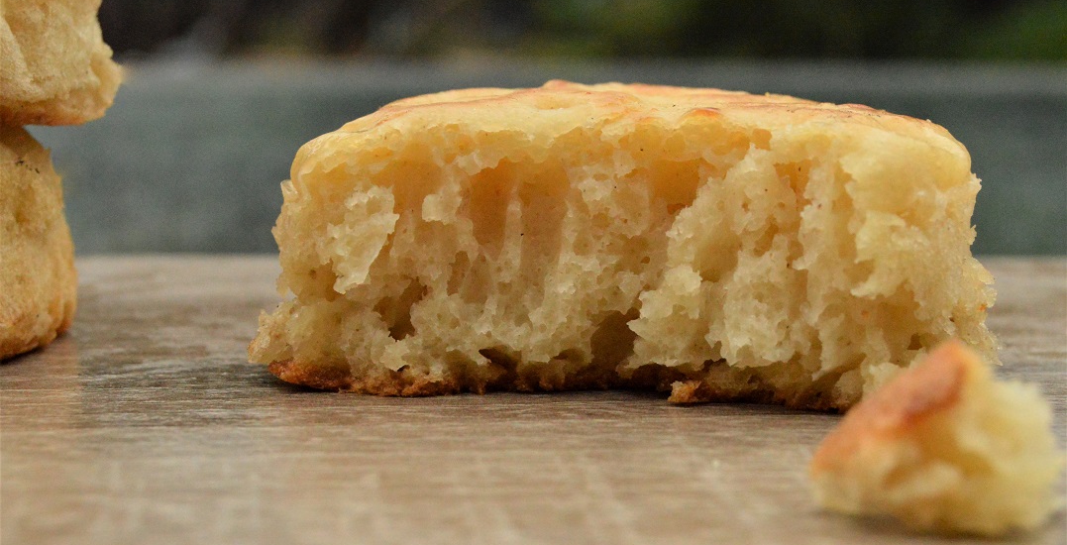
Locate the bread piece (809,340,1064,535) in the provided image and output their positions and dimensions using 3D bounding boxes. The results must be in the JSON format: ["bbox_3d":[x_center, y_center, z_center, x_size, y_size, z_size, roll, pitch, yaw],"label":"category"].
[{"bbox_3d":[0.033,0.012,0.198,0.021,0.014,0.018,0,9,0],"label":"bread piece"}]

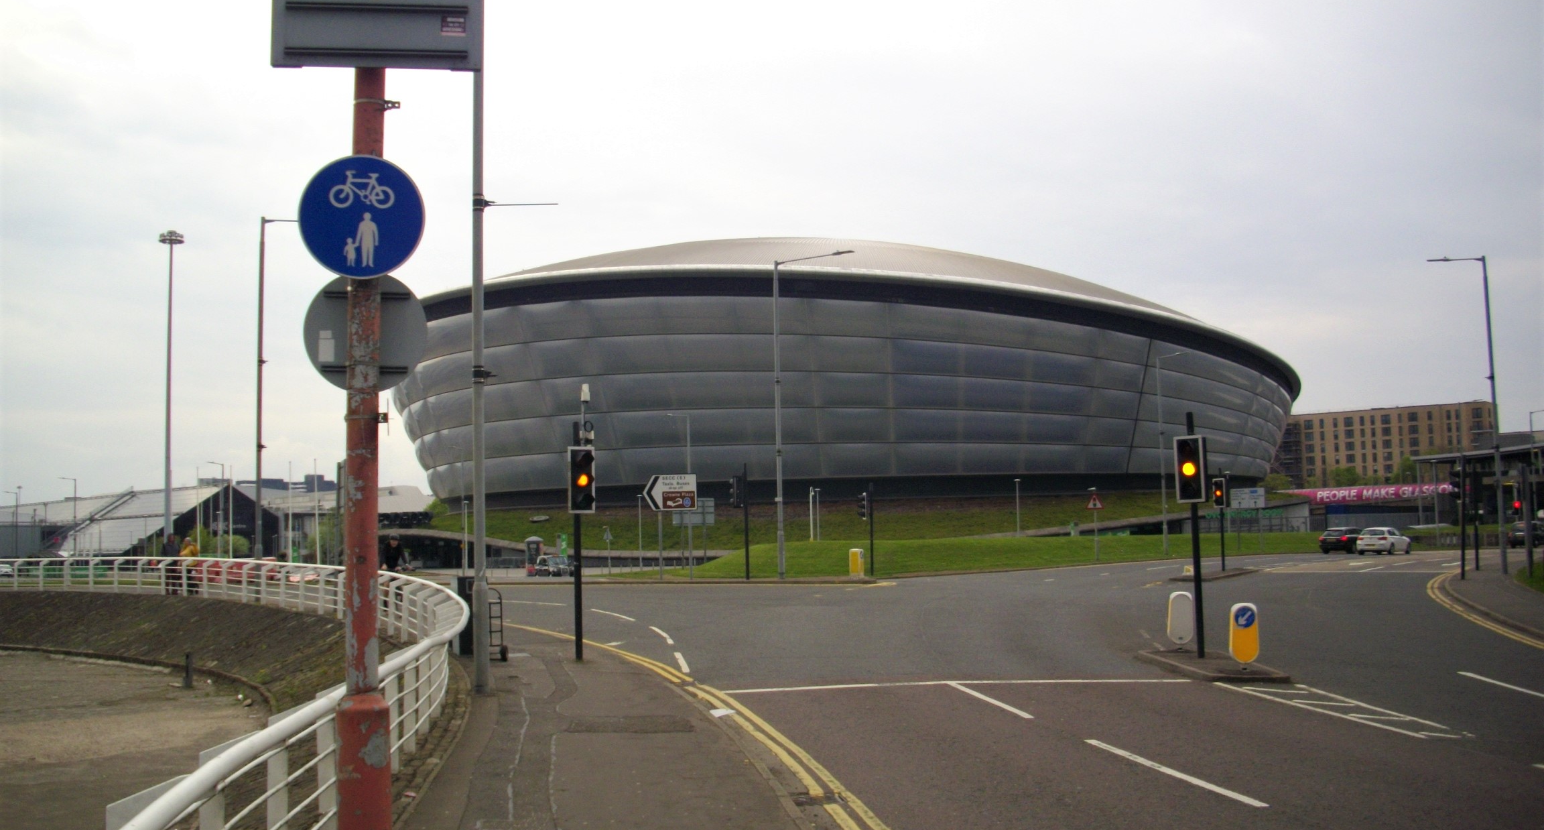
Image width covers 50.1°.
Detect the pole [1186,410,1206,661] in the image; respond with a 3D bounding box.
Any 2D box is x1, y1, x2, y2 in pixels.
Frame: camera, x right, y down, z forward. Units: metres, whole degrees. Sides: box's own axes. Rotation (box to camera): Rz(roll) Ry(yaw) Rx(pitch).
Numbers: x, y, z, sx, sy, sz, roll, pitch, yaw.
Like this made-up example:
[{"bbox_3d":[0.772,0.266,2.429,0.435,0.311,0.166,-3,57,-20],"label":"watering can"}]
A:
[{"bbox_3d":[6.032,1.726,23.500,0.120,3.480,0.120,-2,-5,12],"label":"pole"}]

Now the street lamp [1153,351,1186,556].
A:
[{"bbox_3d":[19.146,1.801,79.500,1.700,9.800,0.350,-5,-6,43],"label":"street lamp"}]

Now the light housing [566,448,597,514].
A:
[{"bbox_3d":[-2.845,0.977,24.750,0.430,0.980,0.320,1,-5,-25],"label":"light housing"}]

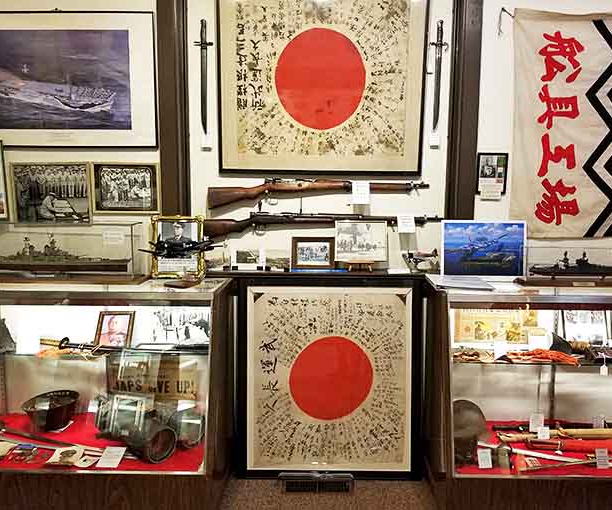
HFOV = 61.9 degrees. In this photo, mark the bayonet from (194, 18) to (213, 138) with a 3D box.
[{"bbox_3d":[-0.501,-0.870,2.497,0.098,0.542,0.030,1,7,0],"label":"bayonet"}]

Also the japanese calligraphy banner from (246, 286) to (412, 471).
[{"bbox_3d":[0.114,0.609,2.509,0.810,0.905,0.030,1,2,0],"label":"japanese calligraphy banner"}]

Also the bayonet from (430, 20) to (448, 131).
[{"bbox_3d":[0.652,-0.877,2.495,0.090,0.520,0.030,3,7,0],"label":"bayonet"}]

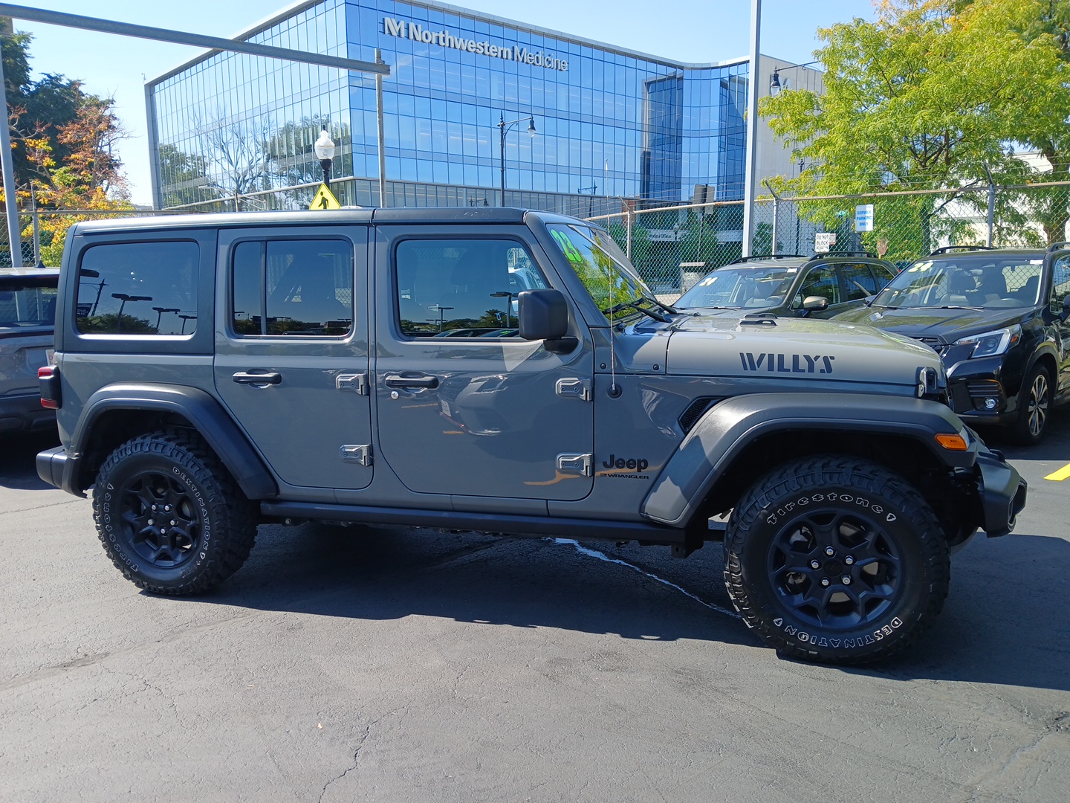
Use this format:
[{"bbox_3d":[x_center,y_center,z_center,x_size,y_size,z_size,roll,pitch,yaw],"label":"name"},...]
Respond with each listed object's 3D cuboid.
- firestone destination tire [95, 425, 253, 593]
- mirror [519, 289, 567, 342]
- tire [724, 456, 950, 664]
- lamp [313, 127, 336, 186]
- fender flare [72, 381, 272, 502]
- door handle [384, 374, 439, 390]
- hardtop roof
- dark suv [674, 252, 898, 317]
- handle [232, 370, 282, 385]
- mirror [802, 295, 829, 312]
[{"bbox_3d":[-1.756,0.543,3.893,0.800,0.800,0.250,1,10,15],"label":"firestone destination tire"},{"bbox_3d":[0.038,-0.339,3.086,0.130,0.200,0.220,1,10,15],"label":"mirror"},{"bbox_3d":[1.145,0.614,3.102,0.800,0.800,0.250,1,10,15],"label":"tire"},{"bbox_3d":[-4.426,-3.583,17.309,0.430,4.600,0.430,-1,9,0],"label":"lamp"},{"bbox_3d":[-1.704,0.157,3.745,1.070,0.550,0.170,1,10,15],"label":"fender flare"},{"bbox_3d":[-0.519,-0.084,3.414,0.250,0.062,0.055,1,10,15],"label":"door handle"},{"bbox_3d":[-0.927,-0.939,4.235,2.340,0.135,1.430,1,10,15],"label":"hardtop roof"},{"bbox_3d":[2.798,-0.941,9.638,4.620,1.720,1.880,-10,13,-43],"label":"dark suv"},{"bbox_3d":[-1.244,-0.108,3.611,0.250,0.062,0.055,1,10,15],"label":"handle"},{"bbox_3d":[2.966,-1.039,8.500,0.160,0.180,0.230,-10,13,-43],"label":"mirror"}]

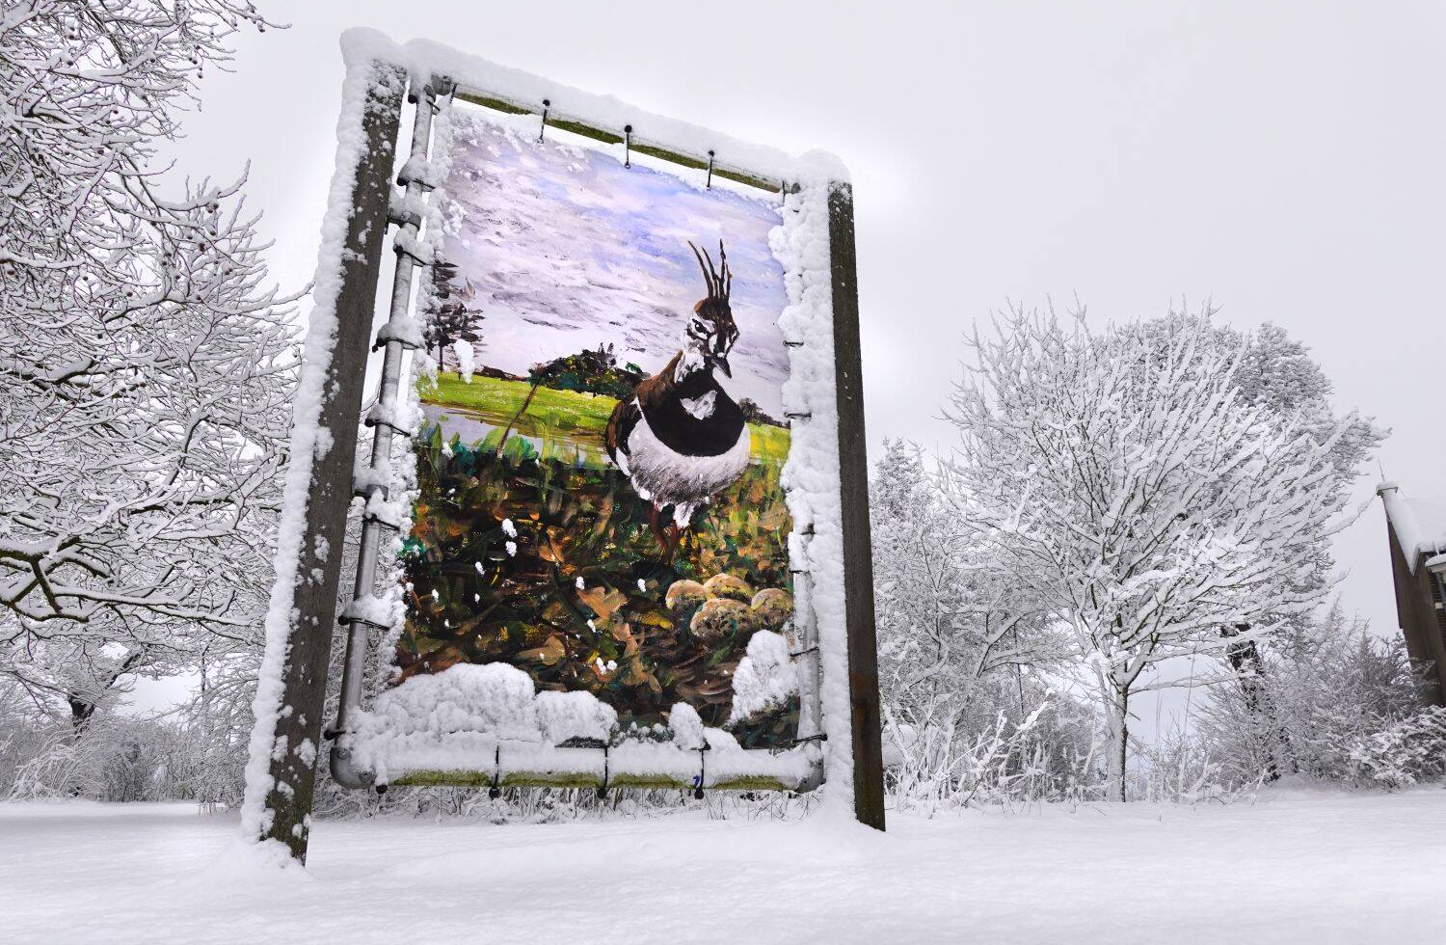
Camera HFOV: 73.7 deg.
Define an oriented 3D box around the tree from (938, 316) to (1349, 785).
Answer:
[{"bbox_3d":[5.316,0.883,12.341,4.850,6.300,4.800,0,-18,0],"label":"tree"}]

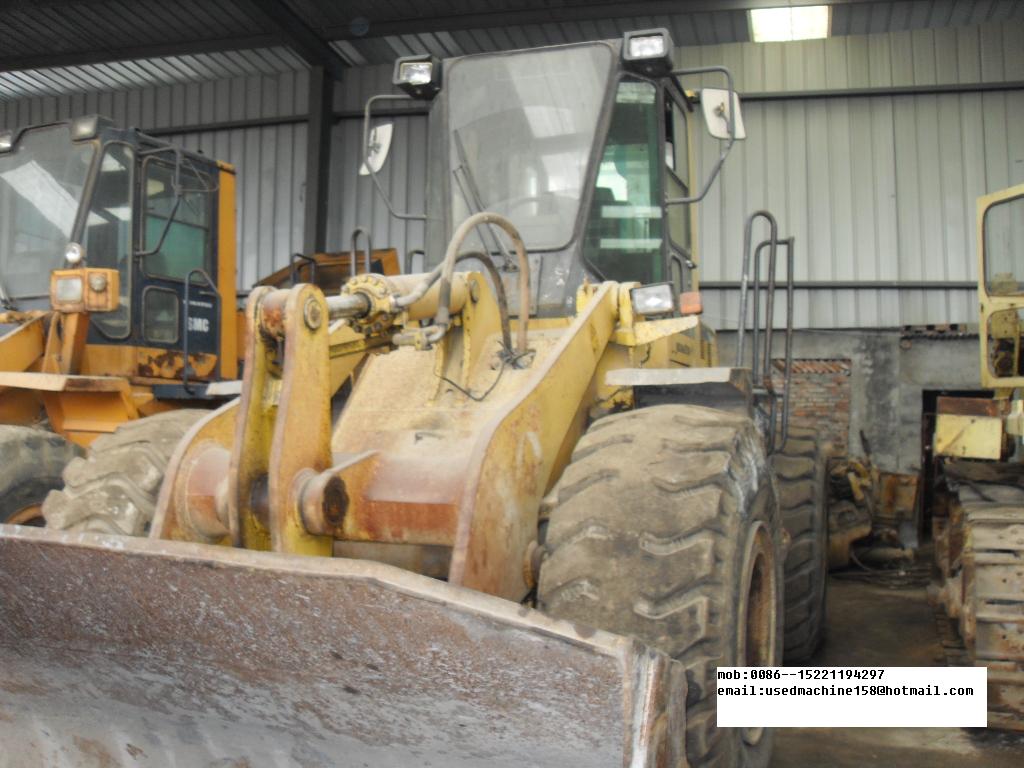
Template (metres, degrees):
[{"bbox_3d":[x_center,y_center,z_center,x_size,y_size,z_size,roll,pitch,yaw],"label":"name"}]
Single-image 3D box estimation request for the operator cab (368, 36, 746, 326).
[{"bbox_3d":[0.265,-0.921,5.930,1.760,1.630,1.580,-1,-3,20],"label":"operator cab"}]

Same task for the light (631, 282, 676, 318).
[{"bbox_3d":[0.597,-0.345,4.292,0.185,0.135,0.120,-1,-3,20],"label":"light"}]

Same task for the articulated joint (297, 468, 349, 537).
[{"bbox_3d":[-0.591,0.369,3.228,0.115,0.195,0.190,-1,-3,20],"label":"articulated joint"}]

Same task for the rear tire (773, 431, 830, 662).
[{"bbox_3d":[1.732,1.021,6.690,0.585,1.570,1.590,-1,-3,20],"label":"rear tire"}]

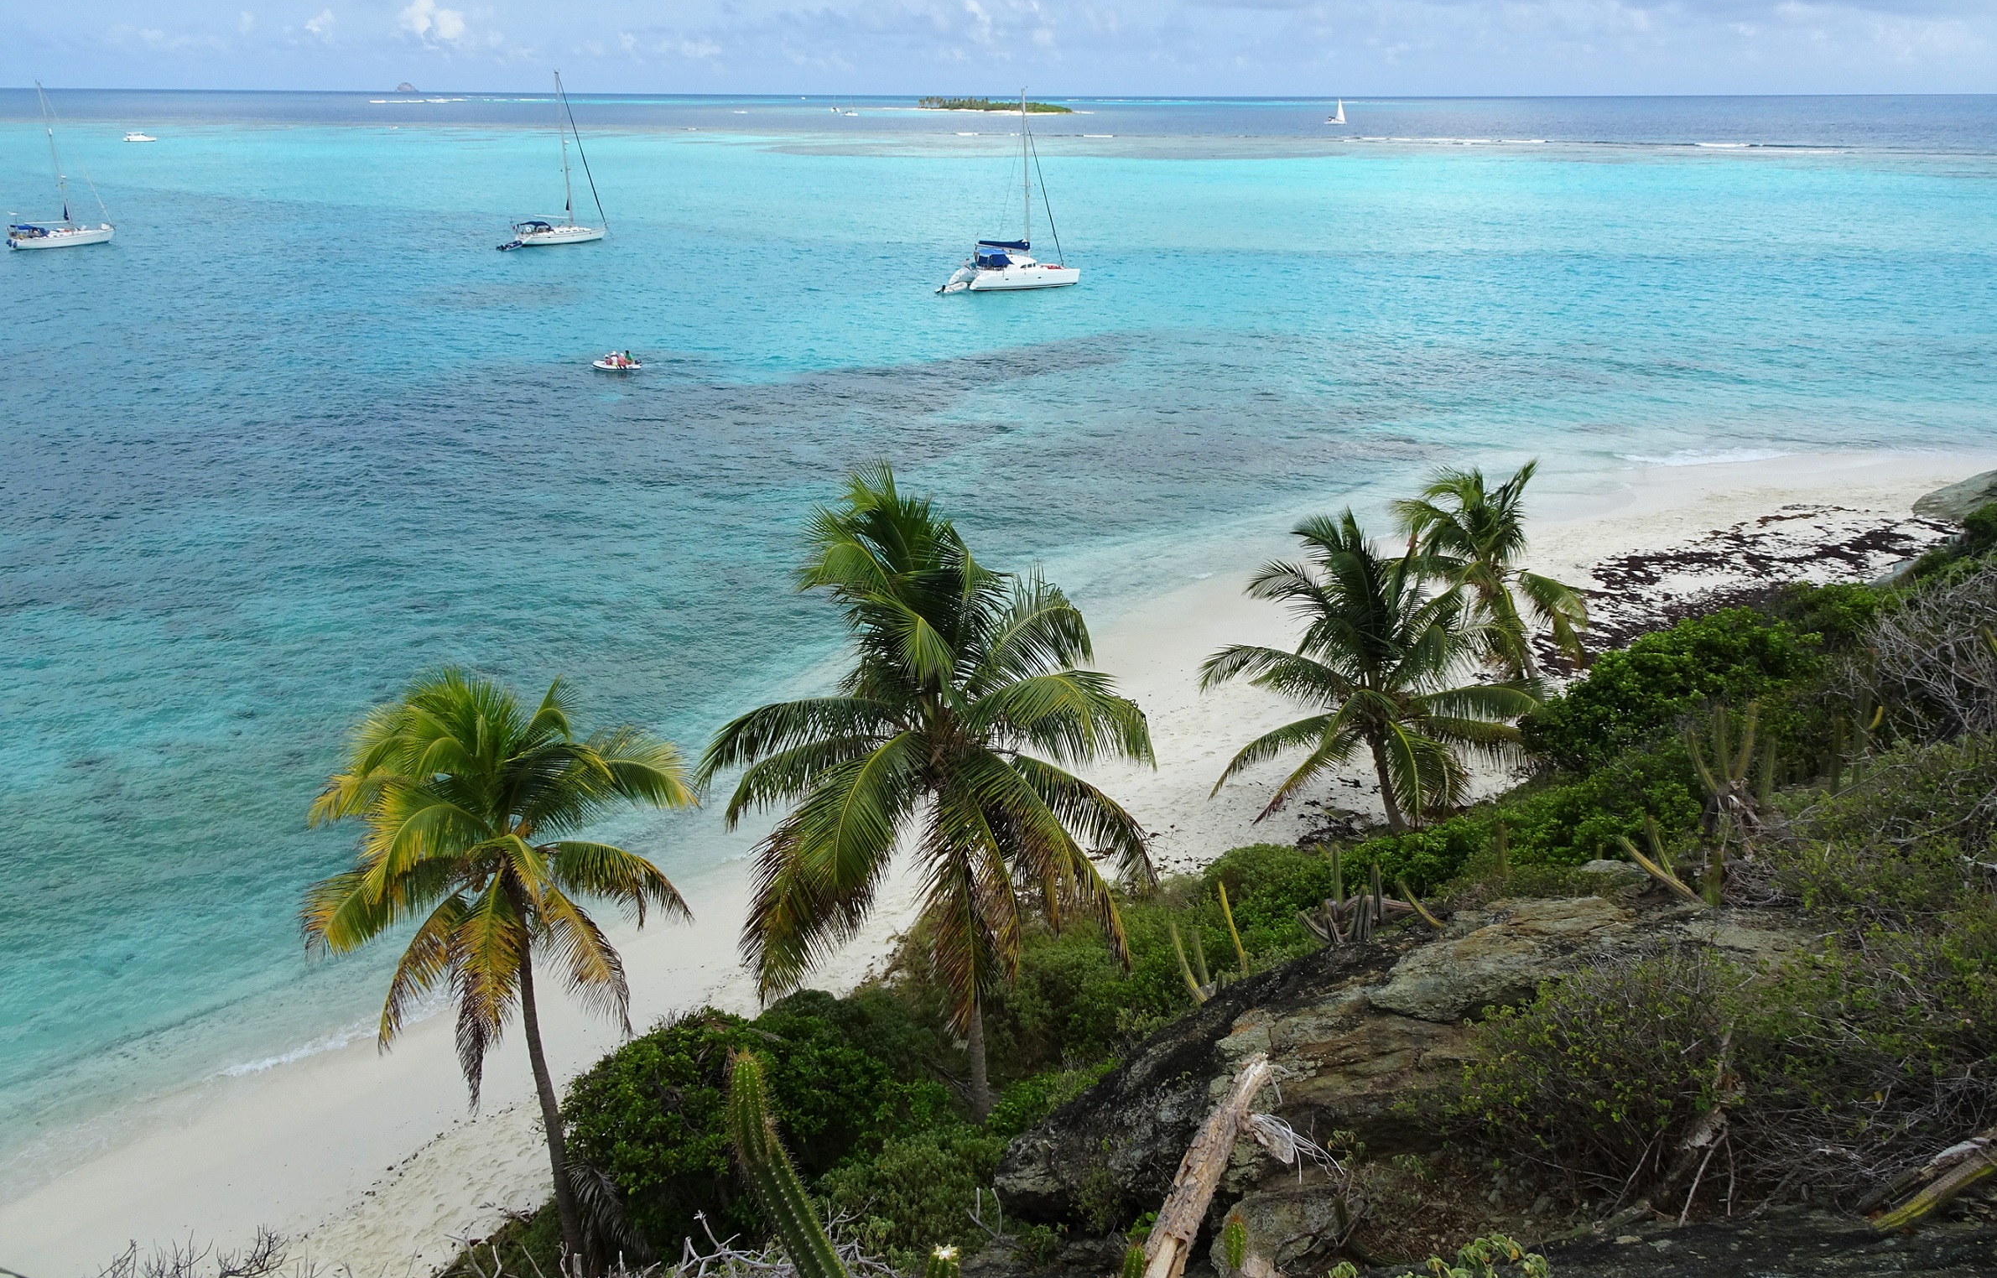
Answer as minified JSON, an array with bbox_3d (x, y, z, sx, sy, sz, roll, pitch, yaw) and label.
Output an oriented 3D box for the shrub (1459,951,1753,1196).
[{"bbox_3d":[2.166,1.569,5.000,1.050,0.820,0.850,0,21,0],"label":"shrub"}]

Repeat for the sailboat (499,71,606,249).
[{"bbox_3d":[-53.545,-57.635,167.022,4.000,19.200,12.200,20,29,40],"label":"sailboat"}]

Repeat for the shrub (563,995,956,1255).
[{"bbox_3d":[-3.373,6.822,19.500,5.400,3.100,4.200,0,21,0],"label":"shrub"}]

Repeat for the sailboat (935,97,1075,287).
[{"bbox_3d":[1.085,-42.420,130.741,11.800,17.600,6.300,-11,24,-25],"label":"sailboat"}]

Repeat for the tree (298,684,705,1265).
[{"bbox_3d":[-6.047,4.416,17.063,4.736,8.684,4.736,0,21,0],"label":"tree"}]

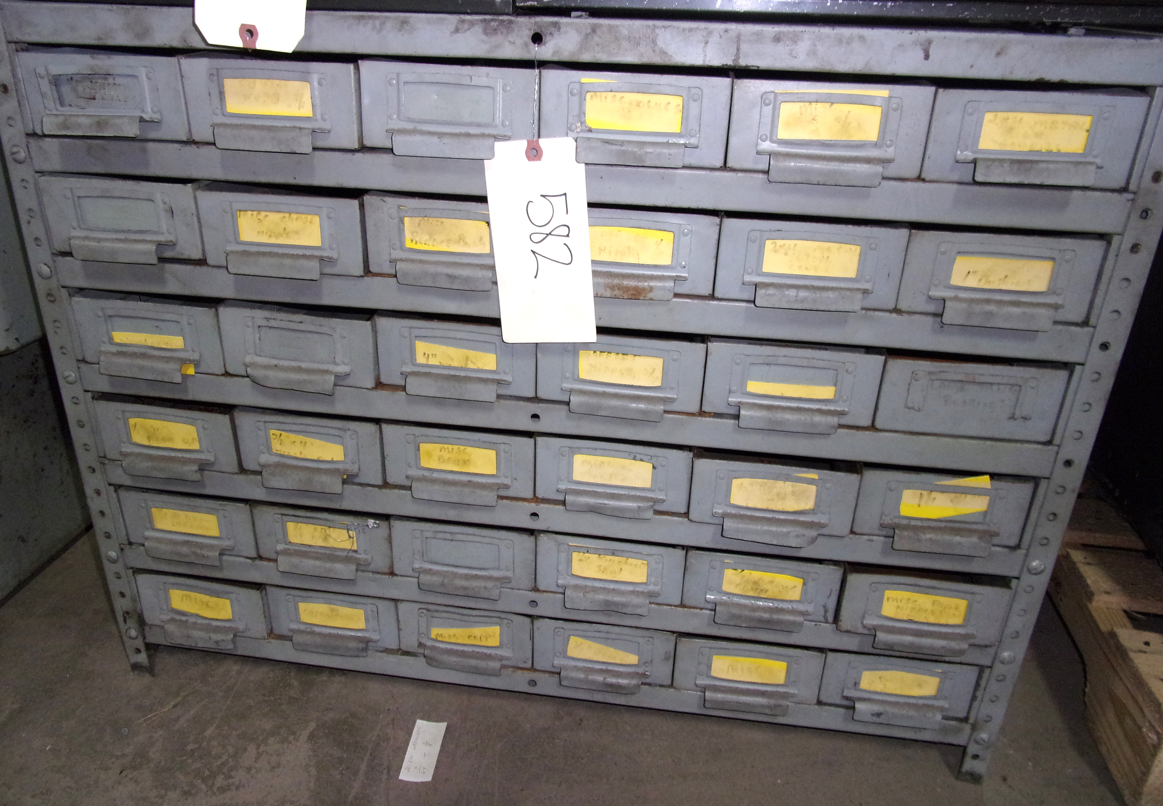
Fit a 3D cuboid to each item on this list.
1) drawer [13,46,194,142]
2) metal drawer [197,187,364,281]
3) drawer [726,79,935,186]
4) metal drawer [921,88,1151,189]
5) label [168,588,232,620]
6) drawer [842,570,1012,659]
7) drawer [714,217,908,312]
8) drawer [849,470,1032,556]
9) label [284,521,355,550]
[{"bbox_3d":[-0.373,-0.313,0.803,0.143,0.067,0.338,5,24,6],"label":"drawer"},{"bbox_3d":[-0.232,-0.193,0.795,0.140,0.066,0.309,5,24,6],"label":"metal drawer"},{"bbox_3d":[0.198,-0.251,0.712,0.141,0.068,0.309,5,24,6],"label":"drawer"},{"bbox_3d":[0.348,-0.253,0.722,0.143,0.067,0.338,5,24,6],"label":"metal drawer"},{"bbox_3d":[-0.401,0.213,0.850,0.069,0.030,0.004,5,24,6],"label":"label"},{"bbox_3d":[0.326,0.134,0.851,0.141,0.067,0.309,5,24,6],"label":"drawer"},{"bbox_3d":[0.196,-0.158,0.747,0.142,0.067,0.279,5,24,6],"label":"drawer"},{"bbox_3d":[0.328,0.037,0.818,0.141,0.069,0.309,5,24,6],"label":"drawer"},{"bbox_3d":[-0.259,0.134,0.804,0.073,0.026,0.002,5,24,6],"label":"label"}]

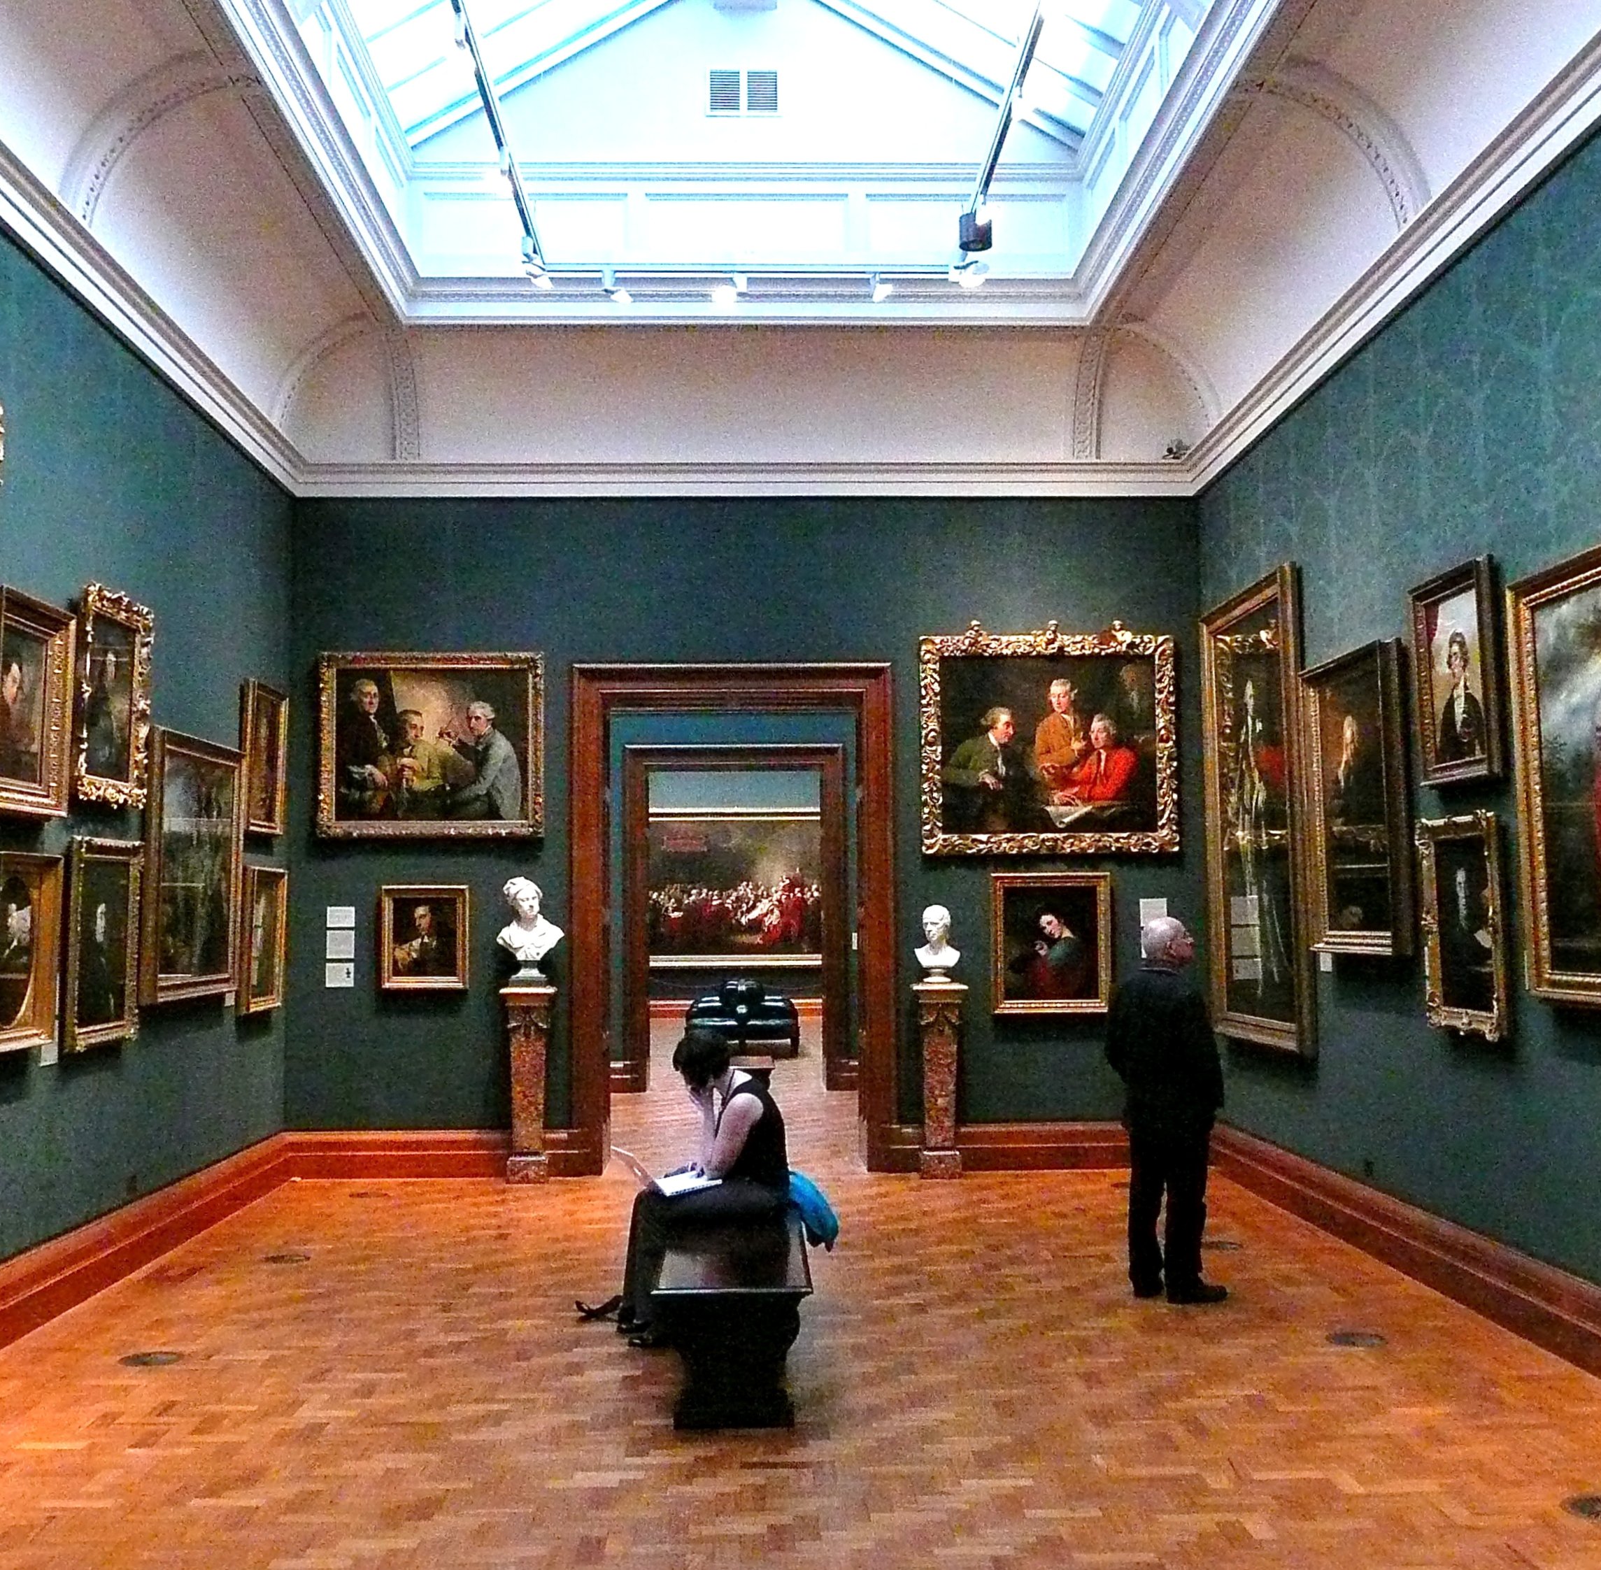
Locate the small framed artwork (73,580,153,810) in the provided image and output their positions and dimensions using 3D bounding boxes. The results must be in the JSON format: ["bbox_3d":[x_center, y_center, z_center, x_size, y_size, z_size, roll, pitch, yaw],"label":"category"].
[{"bbox_3d":[-3.192,-0.391,7.843,0.075,0.950,0.840,0,-4,-2],"label":"small framed artwork"}]

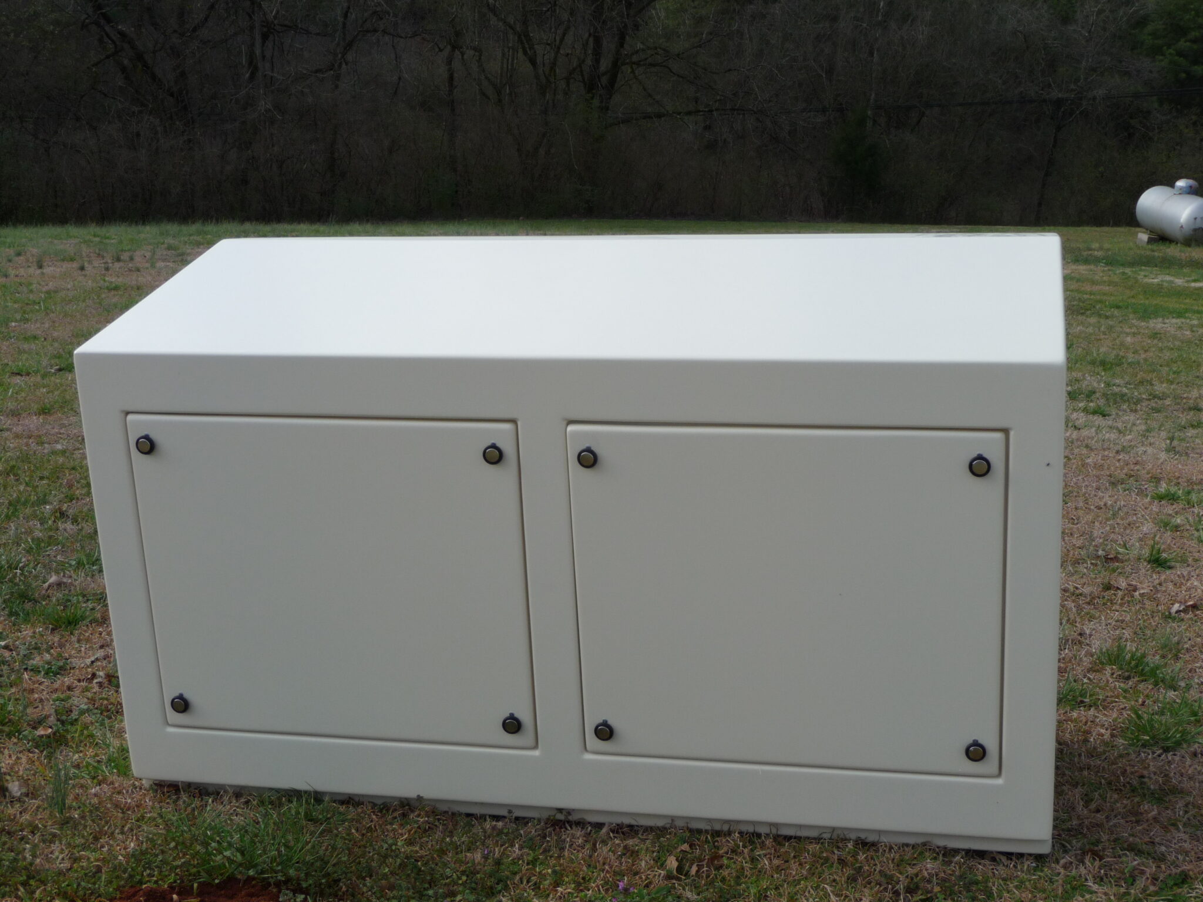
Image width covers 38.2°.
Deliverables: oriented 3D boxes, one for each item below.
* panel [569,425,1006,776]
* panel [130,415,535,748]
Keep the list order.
[{"bbox_3d":[0.293,0.233,2.773,0.680,0.577,0.030,1,18,13],"label":"panel"},{"bbox_3d":[-0.449,0.217,2.944,0.680,0.577,0.030,1,18,13],"label":"panel"}]

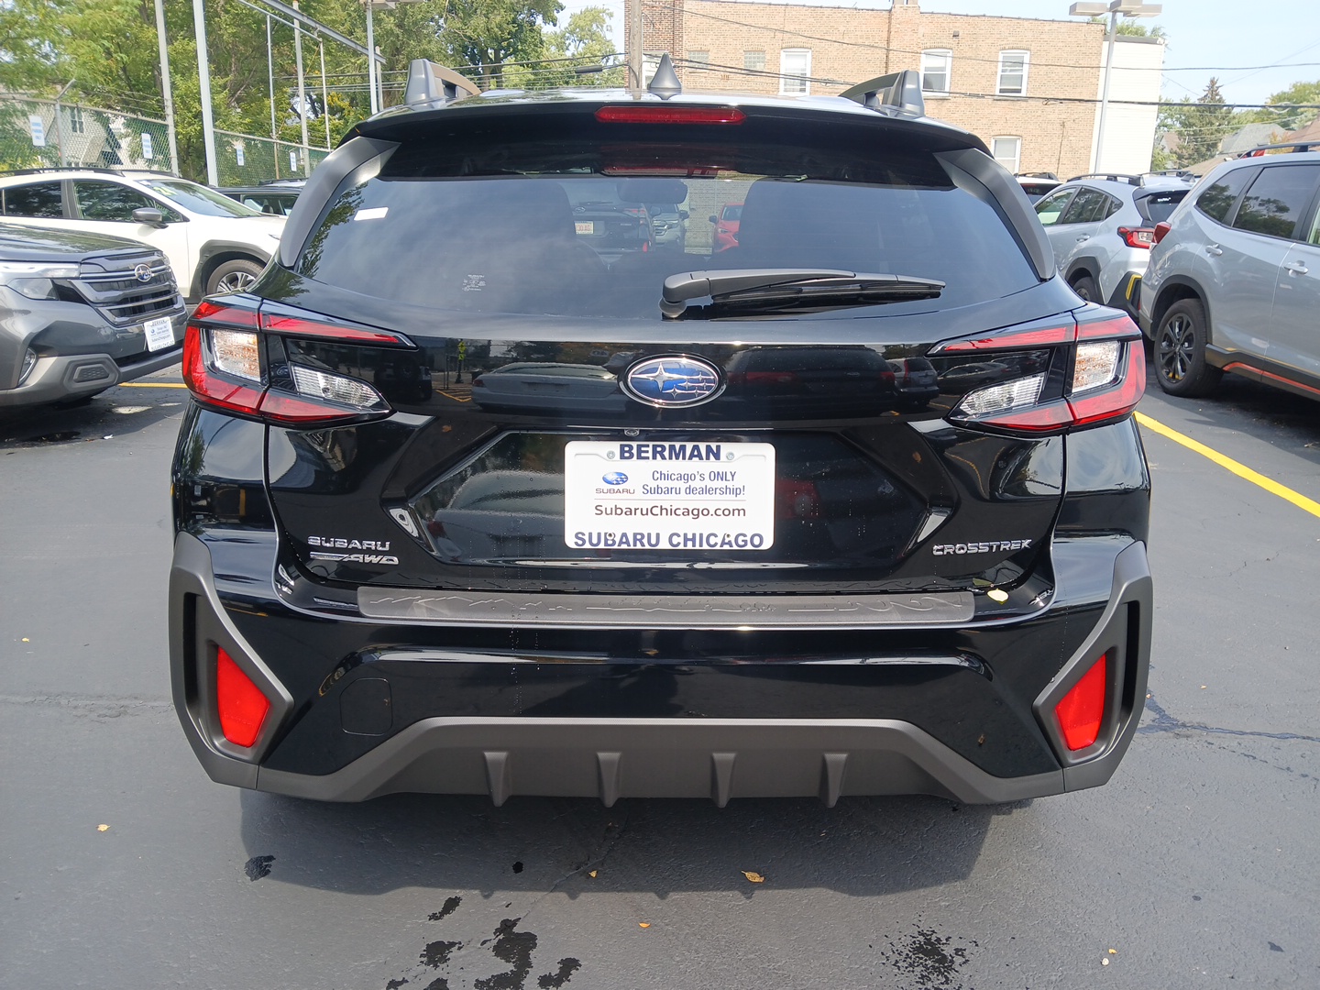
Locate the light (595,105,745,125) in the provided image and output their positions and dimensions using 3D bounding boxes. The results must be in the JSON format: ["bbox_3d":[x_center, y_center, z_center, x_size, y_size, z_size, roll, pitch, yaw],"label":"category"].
[{"bbox_3d":[0.016,-0.592,1.543,0.233,0.030,0.030,0,16,-1],"label":"light"}]

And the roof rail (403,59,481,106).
[{"bbox_3d":[-0.451,-0.970,2.596,0.080,0.120,1.620,0,16,-1],"label":"roof rail"}]

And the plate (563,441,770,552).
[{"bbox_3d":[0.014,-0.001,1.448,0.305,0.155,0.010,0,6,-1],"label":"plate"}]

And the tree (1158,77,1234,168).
[{"bbox_3d":[33.609,-20.789,62.361,4.300,9.680,4.300,0,16,-1],"label":"tree"}]

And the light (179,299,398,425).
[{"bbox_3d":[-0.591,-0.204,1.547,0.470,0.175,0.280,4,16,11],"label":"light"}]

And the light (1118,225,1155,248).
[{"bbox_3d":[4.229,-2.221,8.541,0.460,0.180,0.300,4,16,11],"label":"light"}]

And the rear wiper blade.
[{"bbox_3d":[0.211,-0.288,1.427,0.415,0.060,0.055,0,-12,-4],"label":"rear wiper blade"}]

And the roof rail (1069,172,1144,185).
[{"bbox_3d":[4.252,-3.025,9.572,0.070,0.110,1.620,0,16,-1],"label":"roof rail"}]

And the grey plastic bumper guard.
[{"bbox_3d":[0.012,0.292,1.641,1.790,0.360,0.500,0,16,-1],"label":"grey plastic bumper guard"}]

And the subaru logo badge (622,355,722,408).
[{"bbox_3d":[0.018,-0.159,1.387,0.142,0.076,0.015,0,8,-1],"label":"subaru logo badge"}]

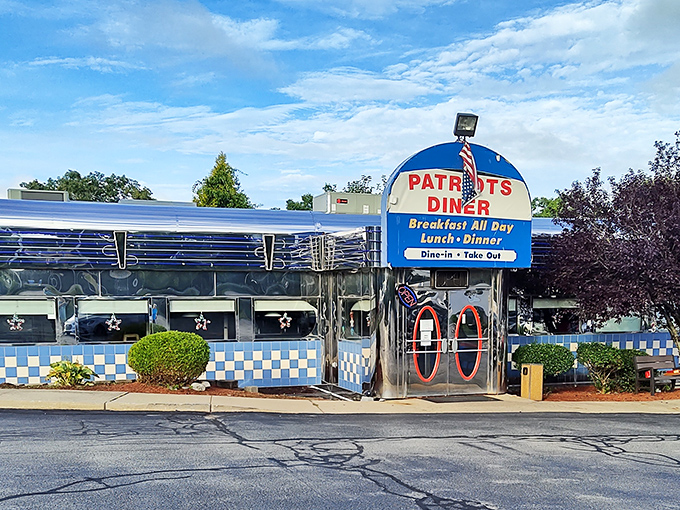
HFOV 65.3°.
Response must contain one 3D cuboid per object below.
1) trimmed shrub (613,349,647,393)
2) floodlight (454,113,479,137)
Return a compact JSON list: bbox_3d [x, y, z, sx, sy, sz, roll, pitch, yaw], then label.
[{"bbox_3d":[6.130,2.450,11.250,0.860,0.900,0.860,1,-3,-13],"label":"trimmed shrub"},{"bbox_3d":[2.344,-2.405,9.850,0.360,0.380,0.200,0,26,-6],"label":"floodlight"}]

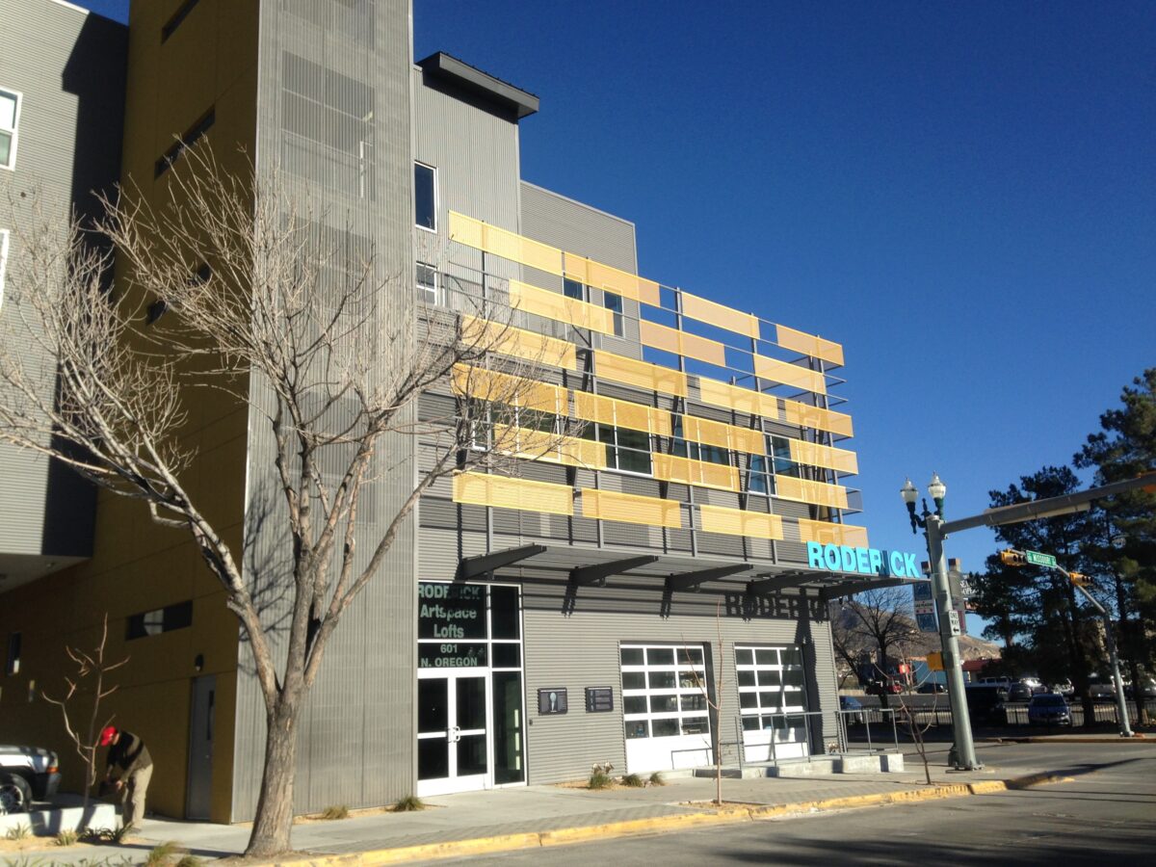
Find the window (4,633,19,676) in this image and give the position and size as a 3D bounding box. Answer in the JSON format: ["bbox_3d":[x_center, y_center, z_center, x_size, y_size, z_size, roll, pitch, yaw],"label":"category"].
[{"bbox_3d":[-12.858,5.031,25.185,0.150,1.000,0.750,11,-19,-42],"label":"window"}]

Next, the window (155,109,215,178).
[{"bbox_3d":[-7.744,-5.743,21.849,0.150,0.450,2.750,11,-19,-42],"label":"window"}]

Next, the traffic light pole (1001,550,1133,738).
[{"bbox_3d":[16.488,7.141,36.981,7.970,6.170,0.600,11,-19,-42],"label":"traffic light pole"}]

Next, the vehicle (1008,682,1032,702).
[{"bbox_3d":[34.944,20.457,87.000,1.820,1.520,4.400,-9,-15,24],"label":"vehicle"}]

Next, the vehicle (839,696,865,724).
[{"bbox_3d":[13.853,14.224,56.500,1.800,1.500,4.400,-5,-14,9],"label":"vehicle"}]

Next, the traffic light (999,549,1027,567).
[{"bbox_3d":[13.955,4.003,35.358,1.100,0.400,0.450,11,-19,-42],"label":"traffic light"}]

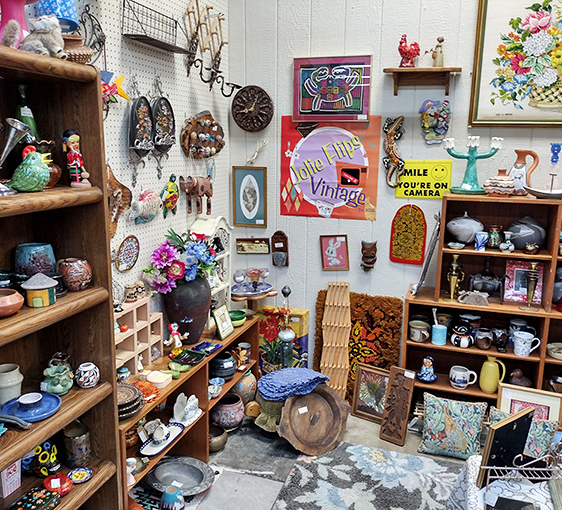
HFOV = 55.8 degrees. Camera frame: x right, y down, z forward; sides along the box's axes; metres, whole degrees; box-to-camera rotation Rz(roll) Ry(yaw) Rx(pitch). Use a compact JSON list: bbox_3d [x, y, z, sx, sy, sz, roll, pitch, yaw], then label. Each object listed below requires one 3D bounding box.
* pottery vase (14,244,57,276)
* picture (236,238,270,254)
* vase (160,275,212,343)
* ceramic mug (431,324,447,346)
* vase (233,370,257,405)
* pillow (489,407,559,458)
[{"bbox_3d":[-0.780,0.043,1.685,0.118,0.142,0.118,4,12,18],"label":"pottery vase"},{"bbox_3d":[-0.172,-0.055,3.379,0.225,0.103,0.020,1,11,20],"label":"picture"},{"bbox_3d":[-0.481,0.263,2.716,0.245,0.370,0.245,1,12,0],"label":"vase"},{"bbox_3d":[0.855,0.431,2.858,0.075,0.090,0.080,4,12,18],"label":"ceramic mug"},{"bbox_3d":[-0.219,0.819,3.255,0.145,0.220,0.145,1,12,0],"label":"vase"},{"bbox_3d":[1.151,0.924,2.574,0.305,0.305,0.100,11,7,10],"label":"pillow"}]

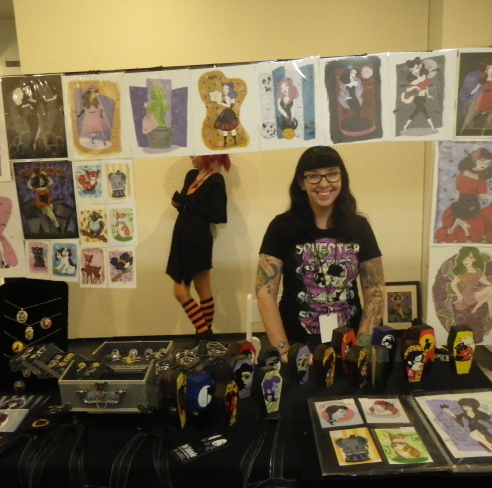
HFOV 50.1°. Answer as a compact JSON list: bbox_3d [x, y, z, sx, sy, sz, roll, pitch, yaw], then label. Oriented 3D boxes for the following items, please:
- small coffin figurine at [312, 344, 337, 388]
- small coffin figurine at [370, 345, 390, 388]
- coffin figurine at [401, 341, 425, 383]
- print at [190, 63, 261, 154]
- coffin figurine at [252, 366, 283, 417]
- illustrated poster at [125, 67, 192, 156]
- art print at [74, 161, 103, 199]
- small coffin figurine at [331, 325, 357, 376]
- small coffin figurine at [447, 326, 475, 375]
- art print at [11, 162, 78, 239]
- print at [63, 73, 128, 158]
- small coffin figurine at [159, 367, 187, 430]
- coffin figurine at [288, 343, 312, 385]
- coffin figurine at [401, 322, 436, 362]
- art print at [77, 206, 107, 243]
[{"bbox_3d":[0.233,0.361,1.552,0.062,0.123,0.040,-10,14,-33],"label":"small coffin figurine"},{"bbox_3d":[0.408,0.363,1.577,0.047,0.130,0.062,-2,12,2],"label":"small coffin figurine"},{"bbox_3d":[0.506,0.355,1.606,0.060,0.124,0.046,-4,12,-7],"label":"coffin figurine"},{"bbox_3d":[-0.070,-0.448,1.766,0.218,0.283,0.010,-2,11,5],"label":"print"},{"bbox_3d":[0.063,0.402,1.475,0.062,0.125,0.050,-8,13,-23],"label":"coffin figurine"},{"bbox_3d":[-0.291,-0.438,1.783,0.219,0.281,0.008,-2,12,6],"label":"illustrated poster"},{"bbox_3d":[-0.551,-0.215,1.854,0.103,0.153,0.008,-1,12,6],"label":"art print"},{"bbox_3d":[0.301,0.333,1.622,0.073,0.142,0.043,-11,14,-36],"label":"small coffin figurine"},{"bbox_3d":[0.672,0.333,1.643,0.067,0.138,0.050,-2,12,2],"label":"small coffin figurine"},{"bbox_3d":[-0.707,-0.153,1.873,0.216,0.281,0.010,-2,11,5],"label":"art print"},{"bbox_3d":[-0.509,-0.436,1.804,0.217,0.280,0.008,-1,12,5],"label":"print"},{"bbox_3d":[-0.192,0.419,1.412,0.050,0.140,0.066,0,12,14],"label":"small coffin figurine"},{"bbox_3d":[0.158,0.360,1.574,0.062,0.122,0.040,-12,15,-39],"label":"coffin figurine"},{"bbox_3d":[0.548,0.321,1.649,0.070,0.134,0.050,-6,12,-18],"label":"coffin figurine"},{"bbox_3d":[-0.543,-0.067,1.877,0.103,0.152,0.010,-1,11,5],"label":"art print"}]

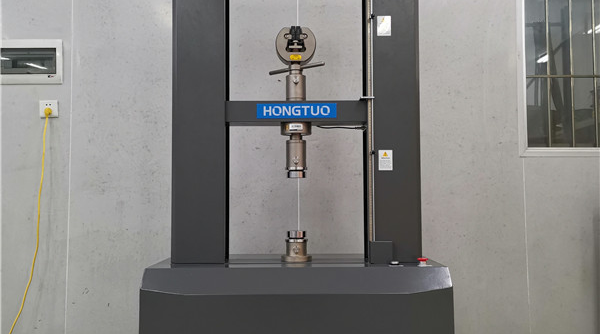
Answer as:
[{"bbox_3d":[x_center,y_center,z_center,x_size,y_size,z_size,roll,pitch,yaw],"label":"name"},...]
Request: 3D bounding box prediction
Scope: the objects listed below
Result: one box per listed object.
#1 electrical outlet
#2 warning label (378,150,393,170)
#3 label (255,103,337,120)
[{"bbox_3d":[-1.222,-0.282,2.929,0.086,0.086,0.012,0,-3,-1],"label":"electrical outlet"},{"bbox_3d":[0.306,-0.024,2.140,0.050,0.071,0.002,0,-3,-1],"label":"warning label"},{"bbox_3d":[-0.011,-0.200,2.166,0.287,0.053,0.003,0,-3,-1],"label":"label"}]

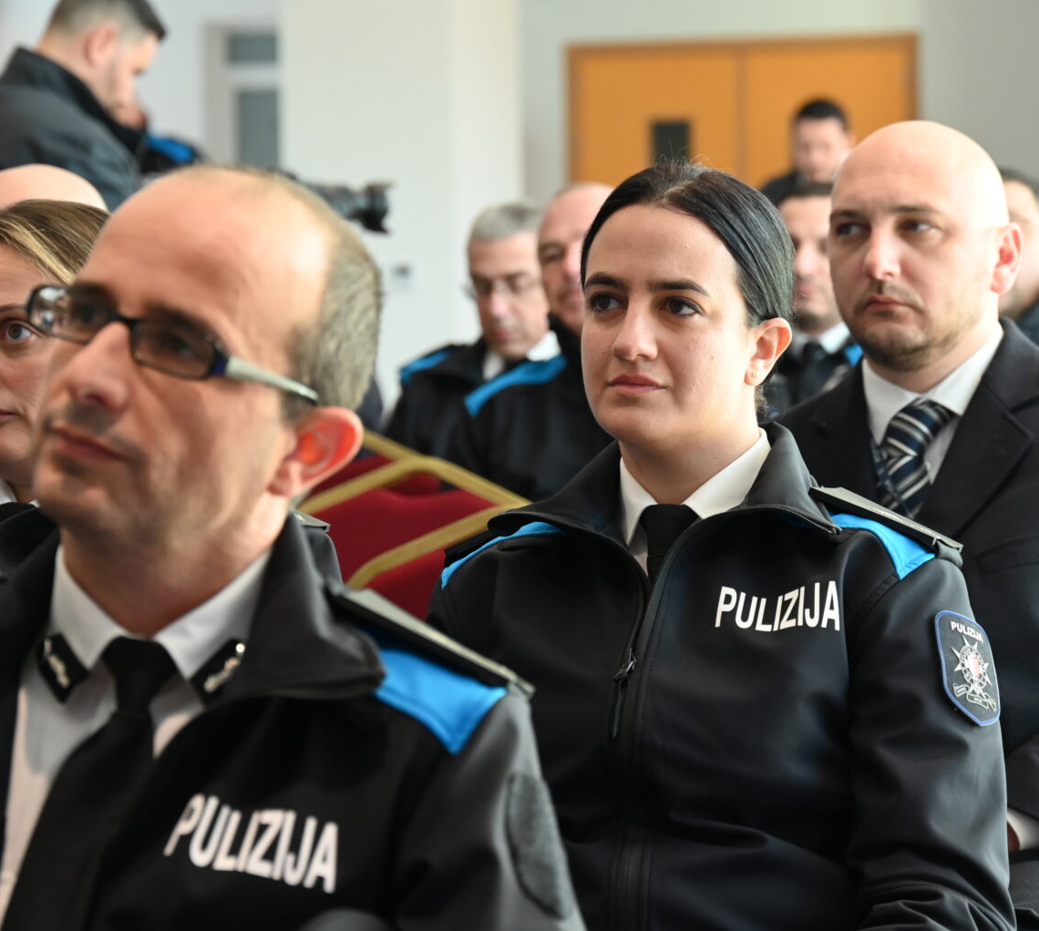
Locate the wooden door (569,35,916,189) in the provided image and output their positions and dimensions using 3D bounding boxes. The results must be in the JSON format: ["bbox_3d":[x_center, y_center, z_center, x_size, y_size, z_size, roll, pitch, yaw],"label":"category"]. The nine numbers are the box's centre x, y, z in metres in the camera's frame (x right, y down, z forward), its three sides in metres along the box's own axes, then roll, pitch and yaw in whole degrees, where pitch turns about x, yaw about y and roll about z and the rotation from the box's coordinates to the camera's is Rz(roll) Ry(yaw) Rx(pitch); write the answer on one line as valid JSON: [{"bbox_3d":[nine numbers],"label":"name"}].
[{"bbox_3d":[0.982,-0.781,17.851,1.610,2.170,0.100,0,3,18],"label":"wooden door"}]

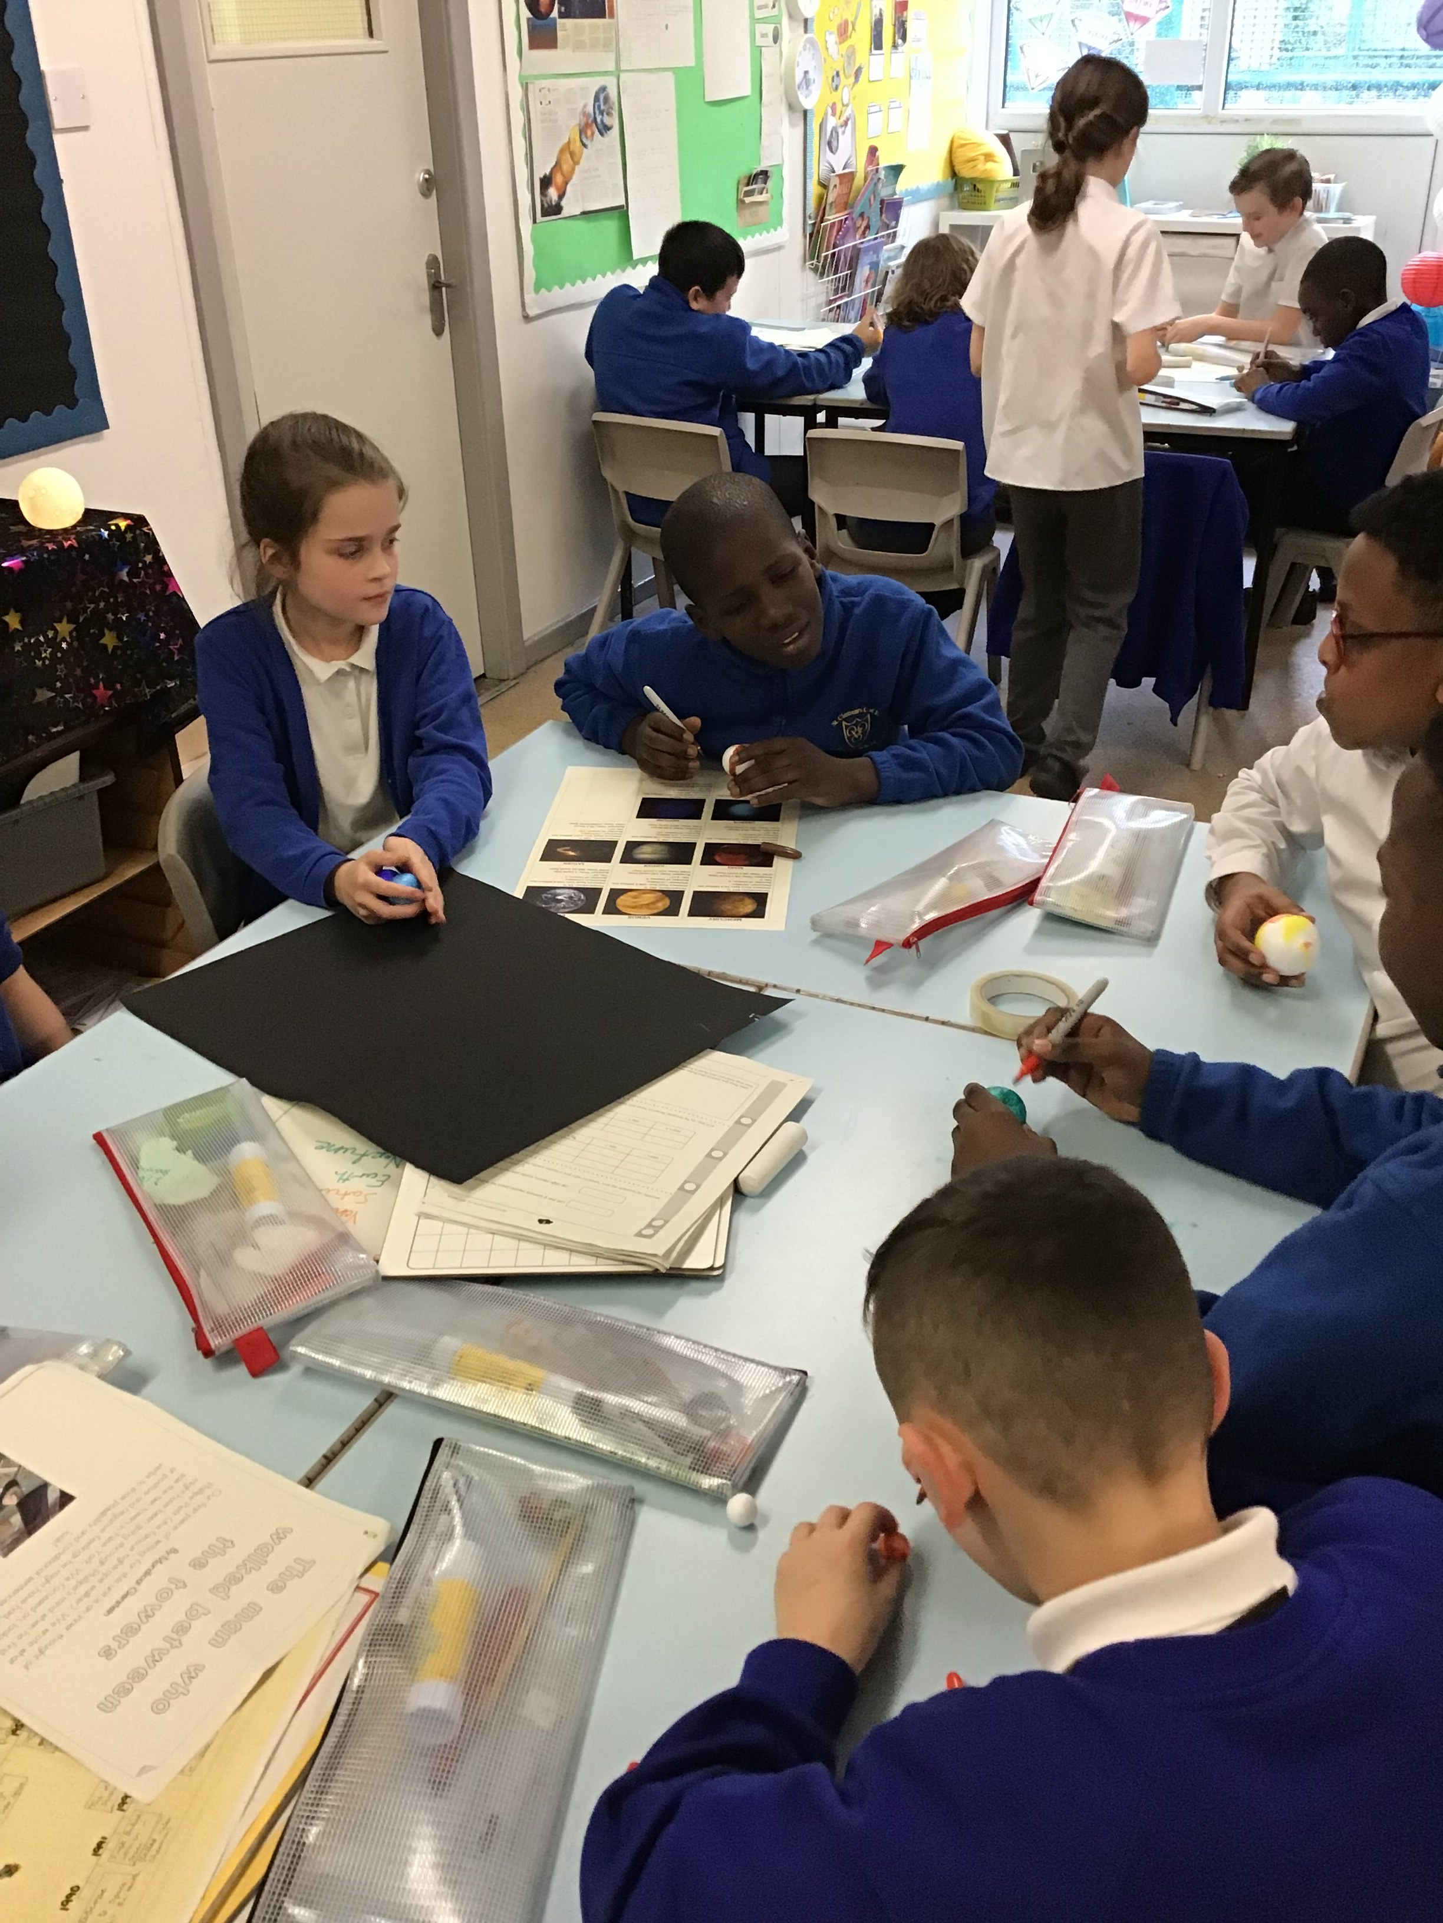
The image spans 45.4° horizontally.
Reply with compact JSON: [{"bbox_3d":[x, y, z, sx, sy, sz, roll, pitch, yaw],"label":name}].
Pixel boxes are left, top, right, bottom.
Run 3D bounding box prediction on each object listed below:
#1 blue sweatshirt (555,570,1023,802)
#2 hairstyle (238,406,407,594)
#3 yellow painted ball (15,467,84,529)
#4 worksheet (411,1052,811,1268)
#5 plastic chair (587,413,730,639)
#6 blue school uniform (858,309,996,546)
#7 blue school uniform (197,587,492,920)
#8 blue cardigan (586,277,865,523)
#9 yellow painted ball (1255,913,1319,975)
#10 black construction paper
[{"bbox_3d":[0.102,-0.307,2.265,0.610,0.410,0.360,10,31,19],"label":"blue sweatshirt"},{"bbox_3d":[-0.444,-0.508,1.910,0.195,0.205,0.160,21,36,35],"label":"hairstyle"},{"bbox_3d":[-1.035,-0.716,2.664,0.105,0.102,0.105,-1,28,1],"label":"yellow painted ball"},{"bbox_3d":[-0.080,0.146,1.439,0.210,0.020,0.290,11,31,22],"label":"worksheet"},{"bbox_3d":[-0.047,-0.984,4.138,0.410,0.670,0.460,16,33,28],"label":"plastic chair"},{"bbox_3d":[0.490,-1.275,4.019,0.370,0.470,0.330,12,31,23],"label":"blue school uniform"},{"bbox_3d":[-0.431,-0.212,2.050,0.350,0.410,0.350,-12,30,-18],"label":"blue school uniform"},{"bbox_3d":[-0.005,-1.352,4.109,0.520,0.500,0.550,13,32,24],"label":"blue cardigan"},{"bbox_3d":[0.541,-0.017,1.647,0.060,0.060,0.060,-1,29,1],"label":"yellow painted ball"},{"bbox_3d":[-0.257,0.037,1.640,0.508,0.030,0.385,23,37,37],"label":"black construction paper"}]

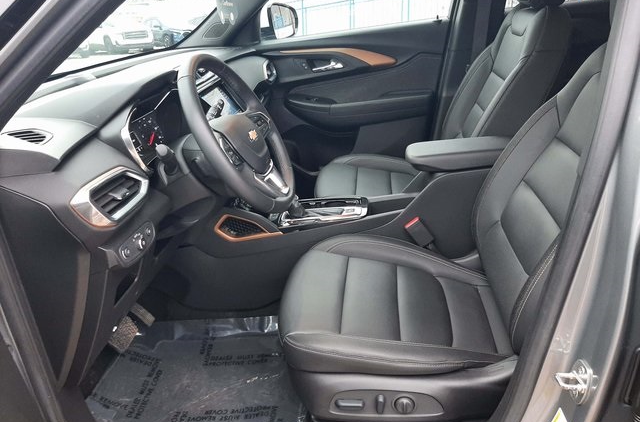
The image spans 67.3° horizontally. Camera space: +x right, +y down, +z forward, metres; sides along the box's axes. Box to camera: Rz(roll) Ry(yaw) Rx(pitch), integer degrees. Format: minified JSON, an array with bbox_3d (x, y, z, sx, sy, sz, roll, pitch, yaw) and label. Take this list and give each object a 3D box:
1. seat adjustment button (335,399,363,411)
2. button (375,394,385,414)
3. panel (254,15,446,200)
[{"bbox_3d":[0.057,0.378,0.934,0.057,0.018,0.016,0,25,7],"label":"seat adjustment button"},{"bbox_3d":[0.114,0.370,0.923,0.019,0.038,0.017,0,25,7],"label":"button"},{"bbox_3d":[0.106,-0.416,1.994,0.810,0.650,0.140,0,25,7],"label":"panel"}]

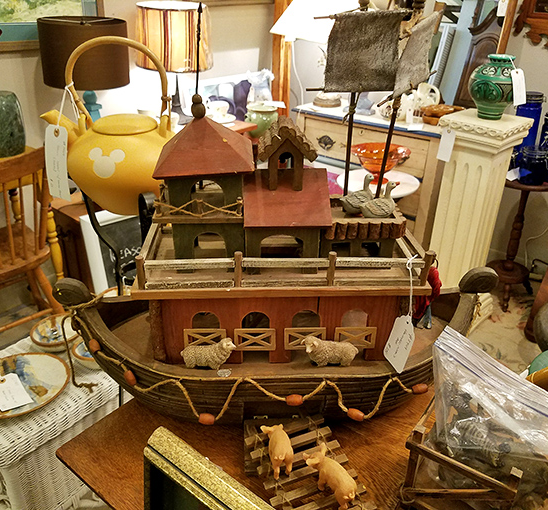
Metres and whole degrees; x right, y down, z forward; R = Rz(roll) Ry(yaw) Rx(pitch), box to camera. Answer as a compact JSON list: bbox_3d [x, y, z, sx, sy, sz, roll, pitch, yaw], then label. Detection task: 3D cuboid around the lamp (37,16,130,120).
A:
[{"bbox_3d":[-0.773,-0.664,2.163,0.345,0.600,0.345,2,28,0],"label":"lamp"}]

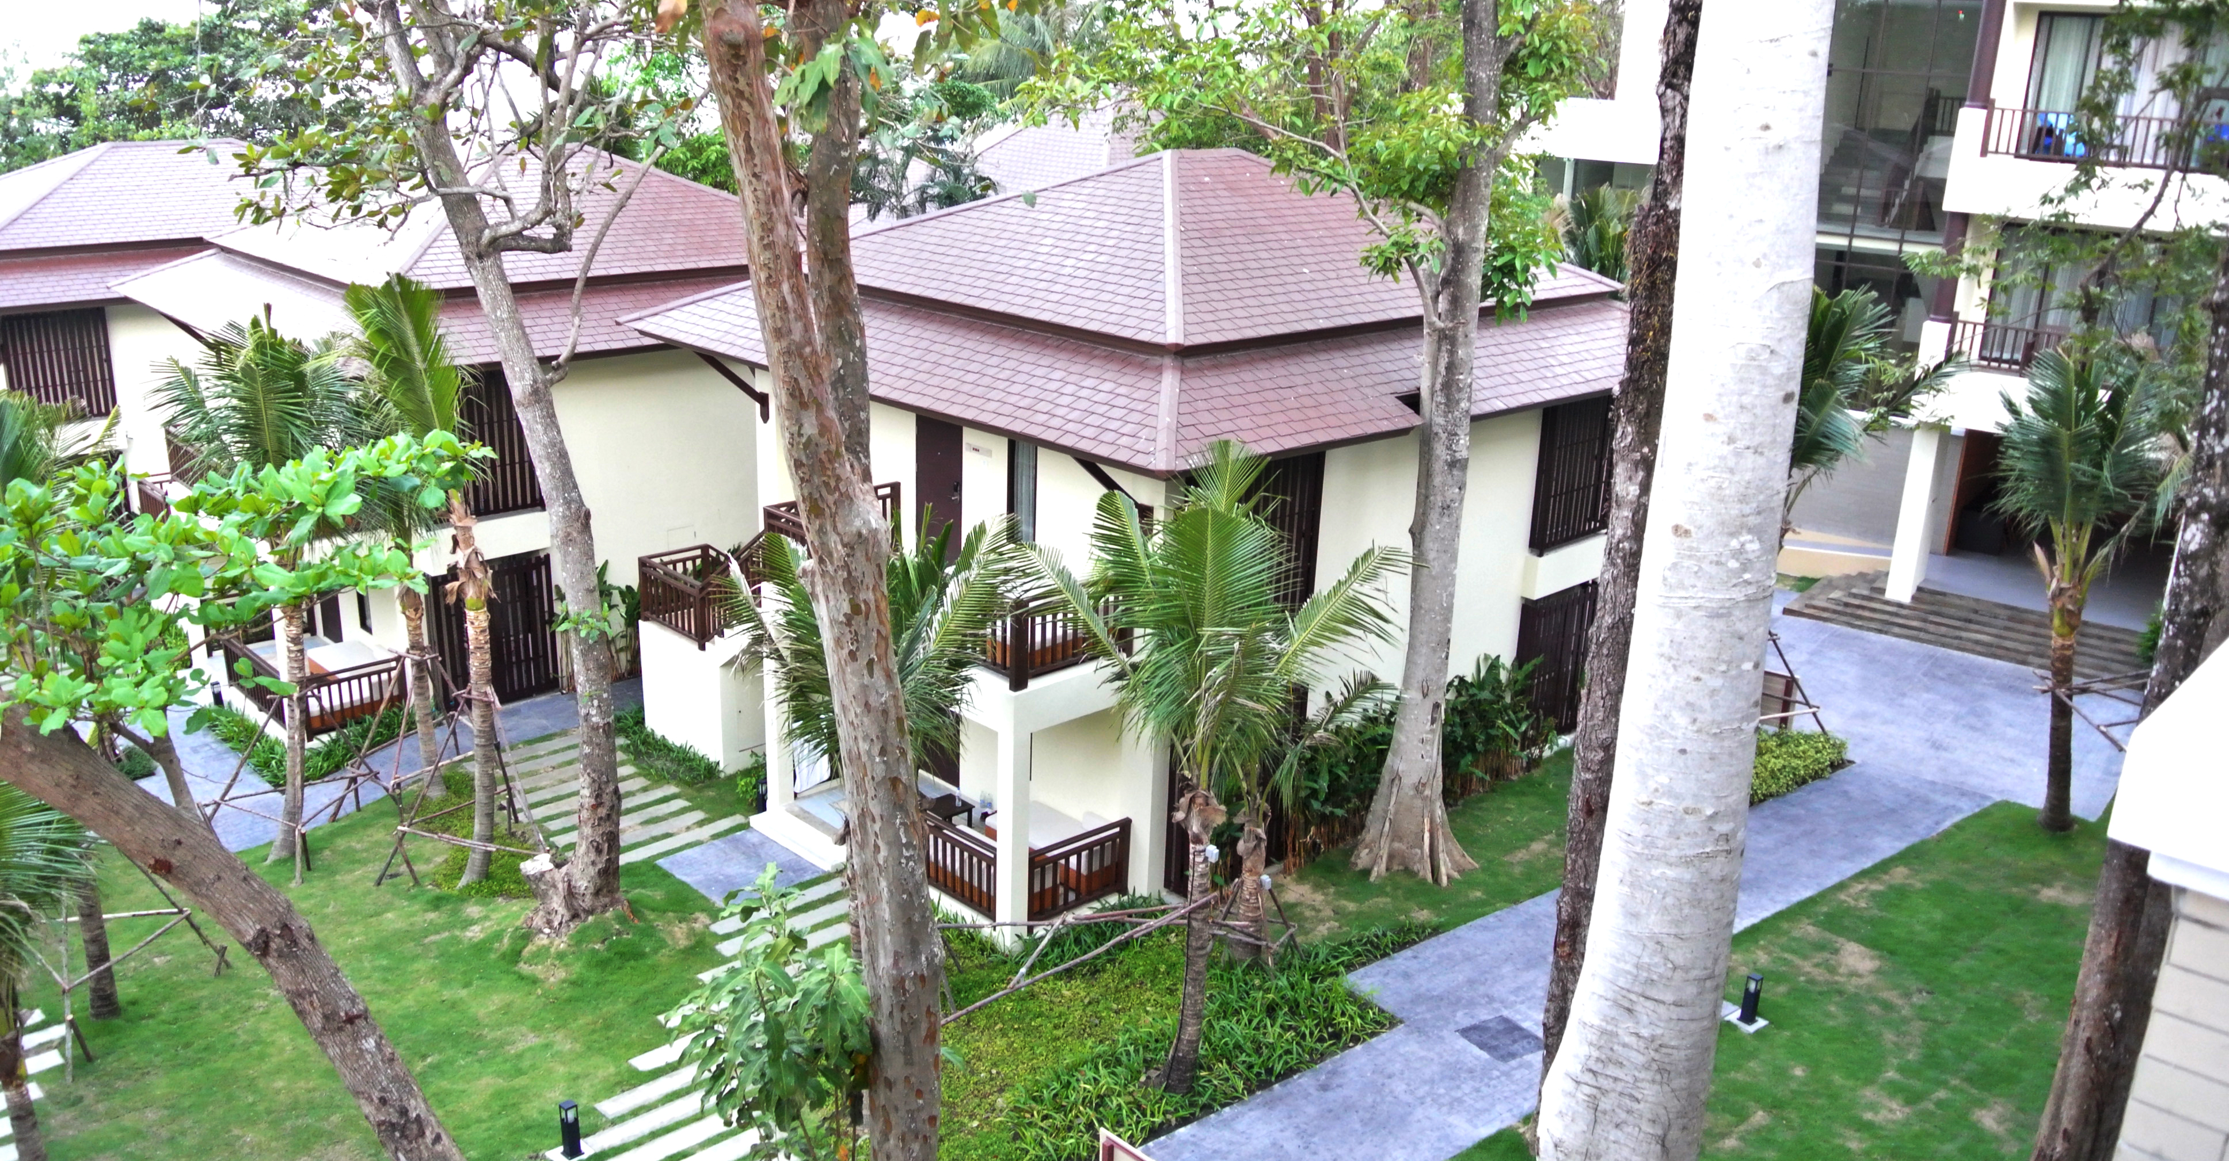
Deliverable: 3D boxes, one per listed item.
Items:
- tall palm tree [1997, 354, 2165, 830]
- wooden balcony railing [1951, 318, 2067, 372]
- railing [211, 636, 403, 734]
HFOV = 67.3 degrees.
[{"bbox_3d":[12.561,0.129,22.475,2.600,6.660,2.600,12,20,30],"label":"tall palm tree"},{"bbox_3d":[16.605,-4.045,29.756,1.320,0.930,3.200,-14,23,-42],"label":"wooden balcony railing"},{"bbox_3d":[-11.779,1.357,24.814,1.850,0.980,2.650,-14,23,-42],"label":"railing"}]

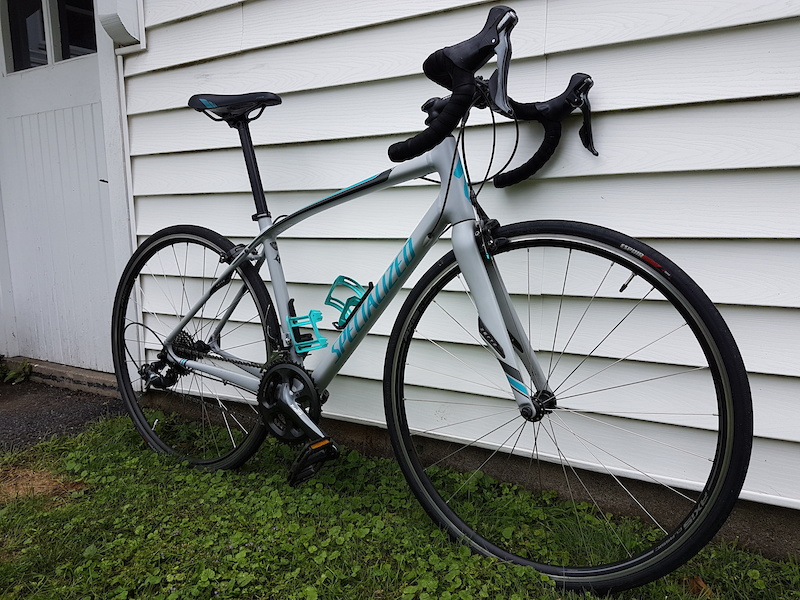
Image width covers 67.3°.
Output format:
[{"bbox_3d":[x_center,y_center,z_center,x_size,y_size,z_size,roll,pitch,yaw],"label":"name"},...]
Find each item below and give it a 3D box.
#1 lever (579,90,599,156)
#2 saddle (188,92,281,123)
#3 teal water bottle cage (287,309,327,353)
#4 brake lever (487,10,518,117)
[{"bbox_3d":[0.382,-0.359,1.217,0.040,0.138,0.032,-7,4,36],"label":"lever"},{"bbox_3d":[-0.392,-0.474,1.482,0.270,0.076,0.152,4,5,32],"label":"saddle"},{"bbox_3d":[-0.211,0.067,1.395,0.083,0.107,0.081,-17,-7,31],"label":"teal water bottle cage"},{"bbox_3d":[0.156,-0.356,0.905,0.042,0.156,0.034,-7,-8,34],"label":"brake lever"}]

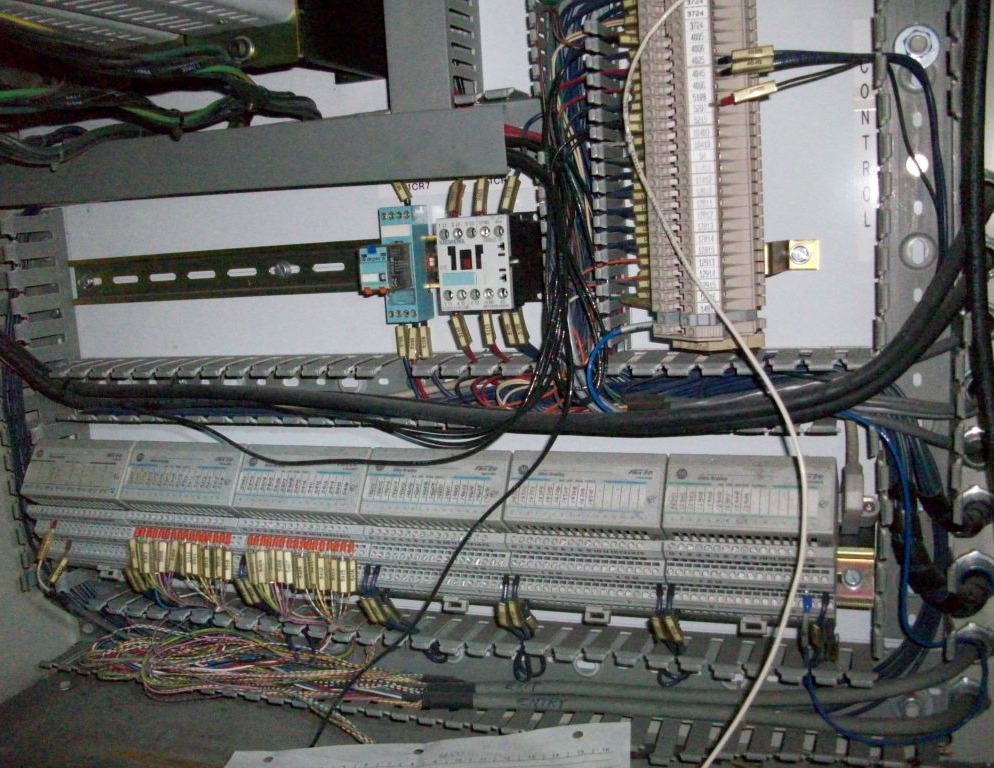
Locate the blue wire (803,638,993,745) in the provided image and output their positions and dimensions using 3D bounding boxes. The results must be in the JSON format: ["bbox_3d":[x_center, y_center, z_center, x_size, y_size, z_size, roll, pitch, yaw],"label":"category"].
[{"bbox_3d":[0.211,0.166,0.536,0.089,0.048,0.035,0,7,20],"label":"blue wire"}]

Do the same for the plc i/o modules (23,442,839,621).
[{"bbox_3d":[-0.074,0.088,0.661,0.564,0.096,0.068,0,10,20],"label":"plc i/o modules"}]

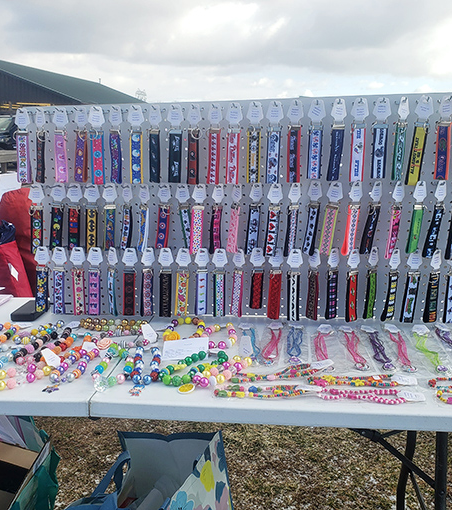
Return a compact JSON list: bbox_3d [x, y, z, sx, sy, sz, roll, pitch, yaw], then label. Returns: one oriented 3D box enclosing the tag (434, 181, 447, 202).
[{"bbox_3d":[0.534,-0.158,1.272,0.043,0.057,0.005,-8,15,-22],"label":"tag"}]

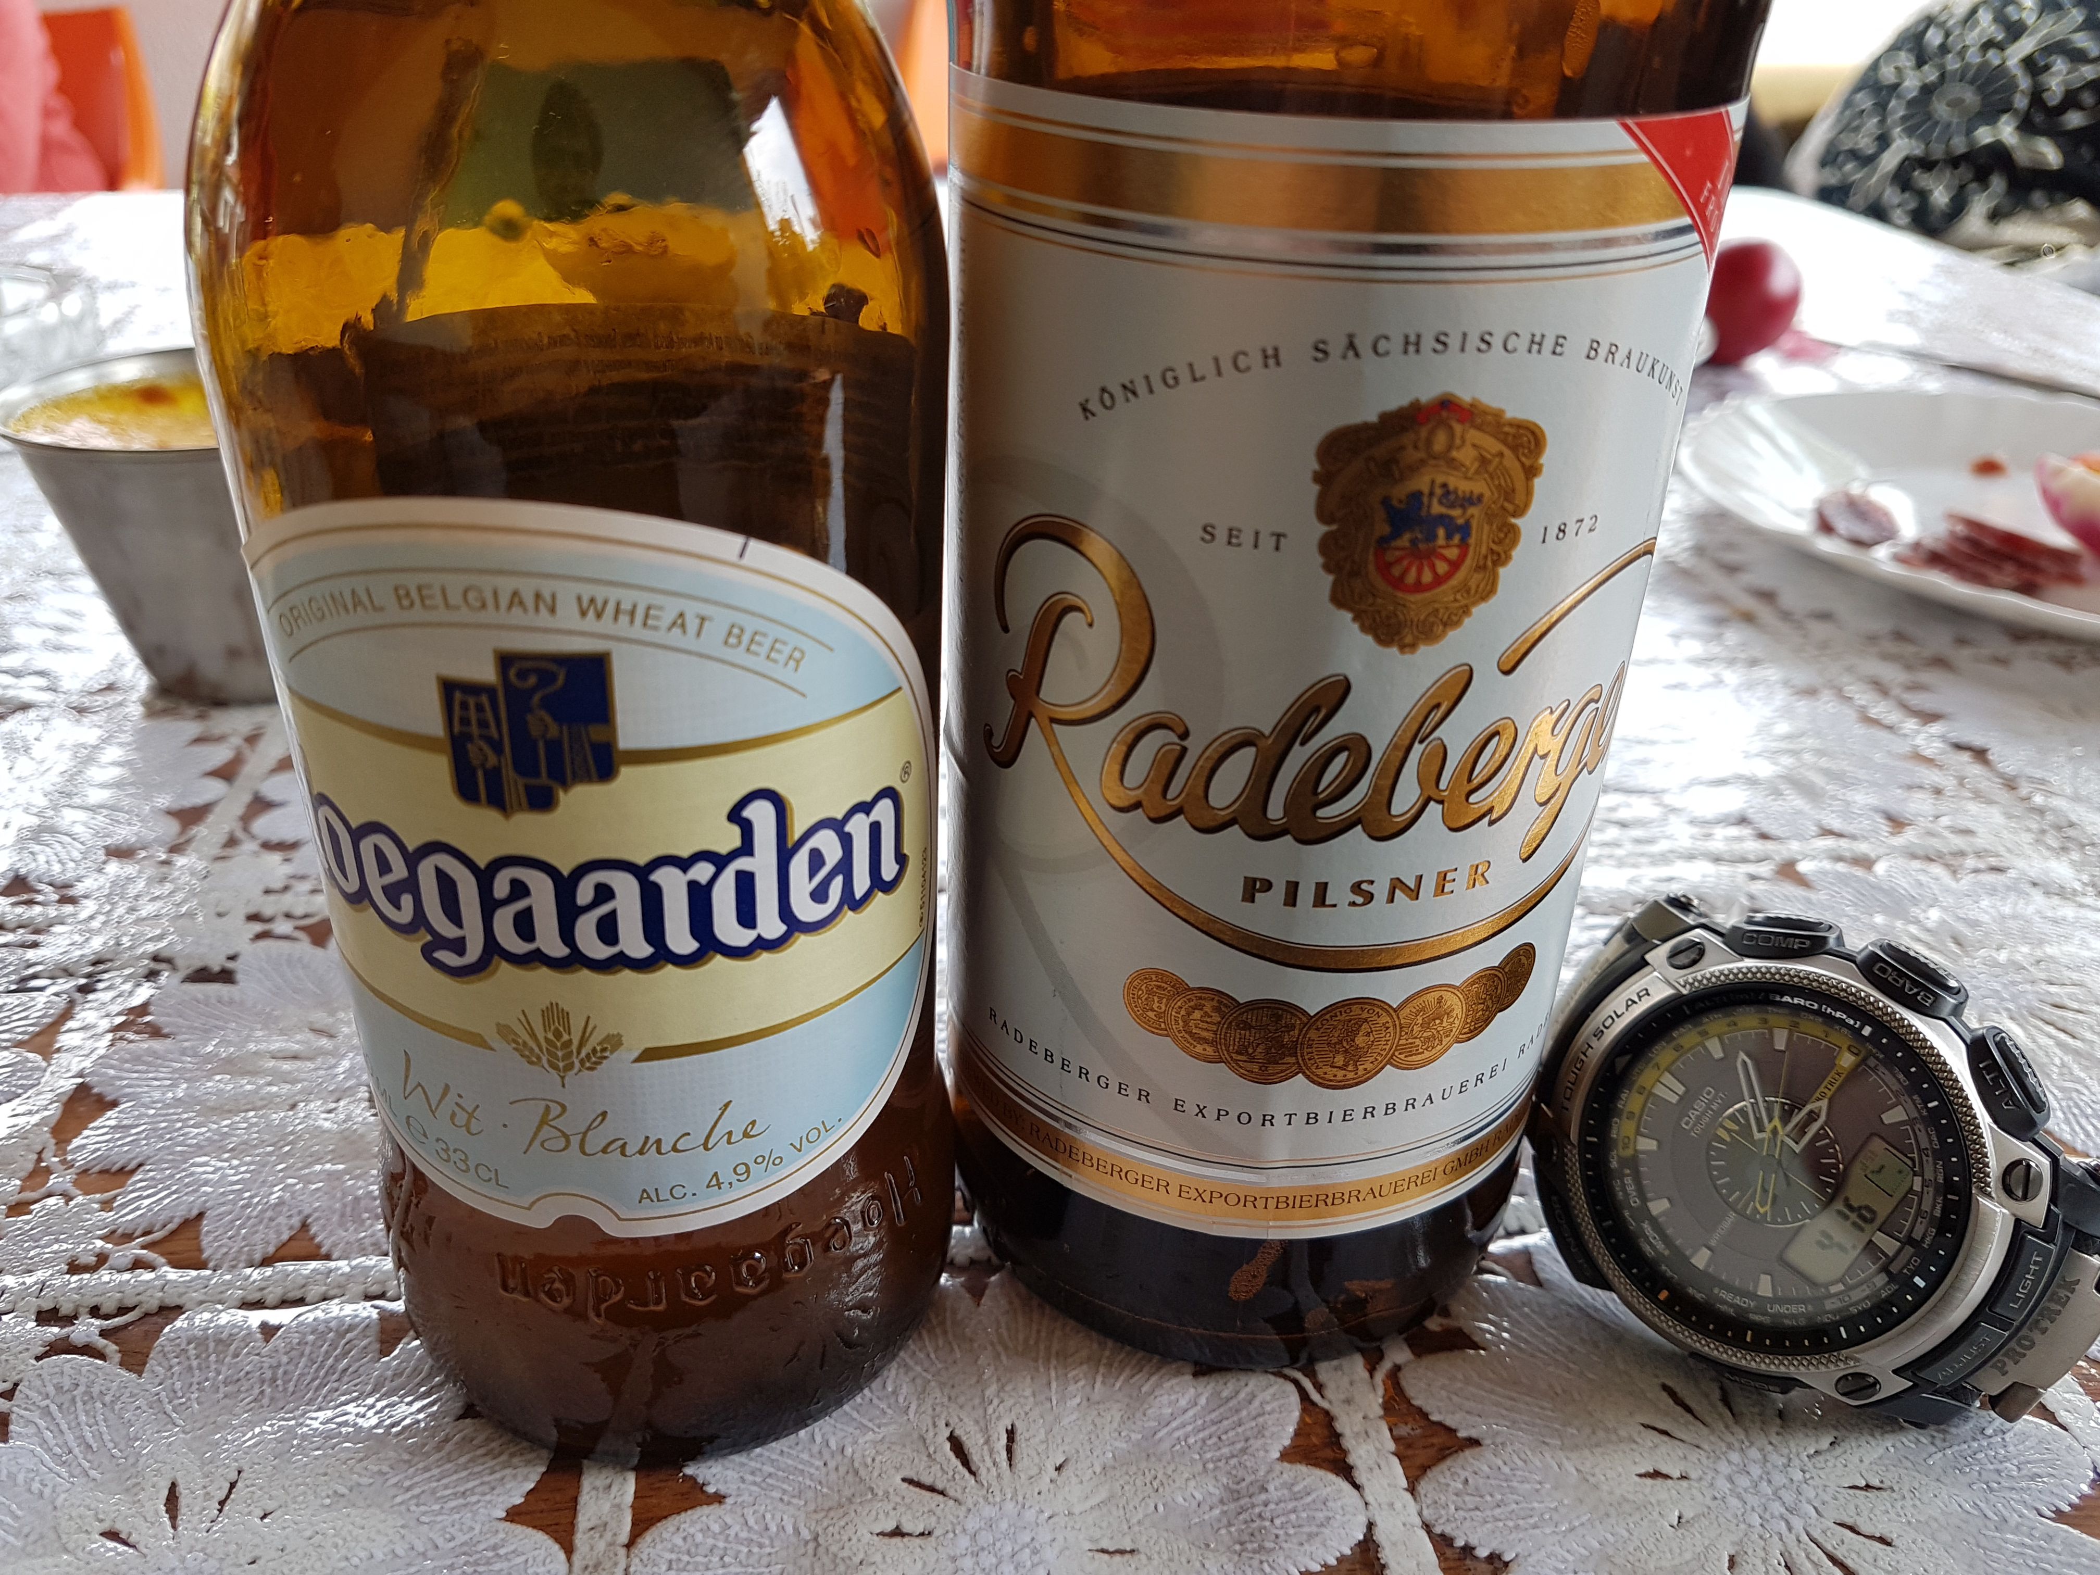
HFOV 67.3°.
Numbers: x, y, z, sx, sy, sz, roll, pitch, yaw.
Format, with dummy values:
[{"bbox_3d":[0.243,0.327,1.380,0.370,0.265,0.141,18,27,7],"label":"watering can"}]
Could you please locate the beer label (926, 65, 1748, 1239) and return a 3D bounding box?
[{"bbox_3d":[0.025,-0.014,0.159,0.069,0.105,0.057,-3,29,-8],"label":"beer label"}]

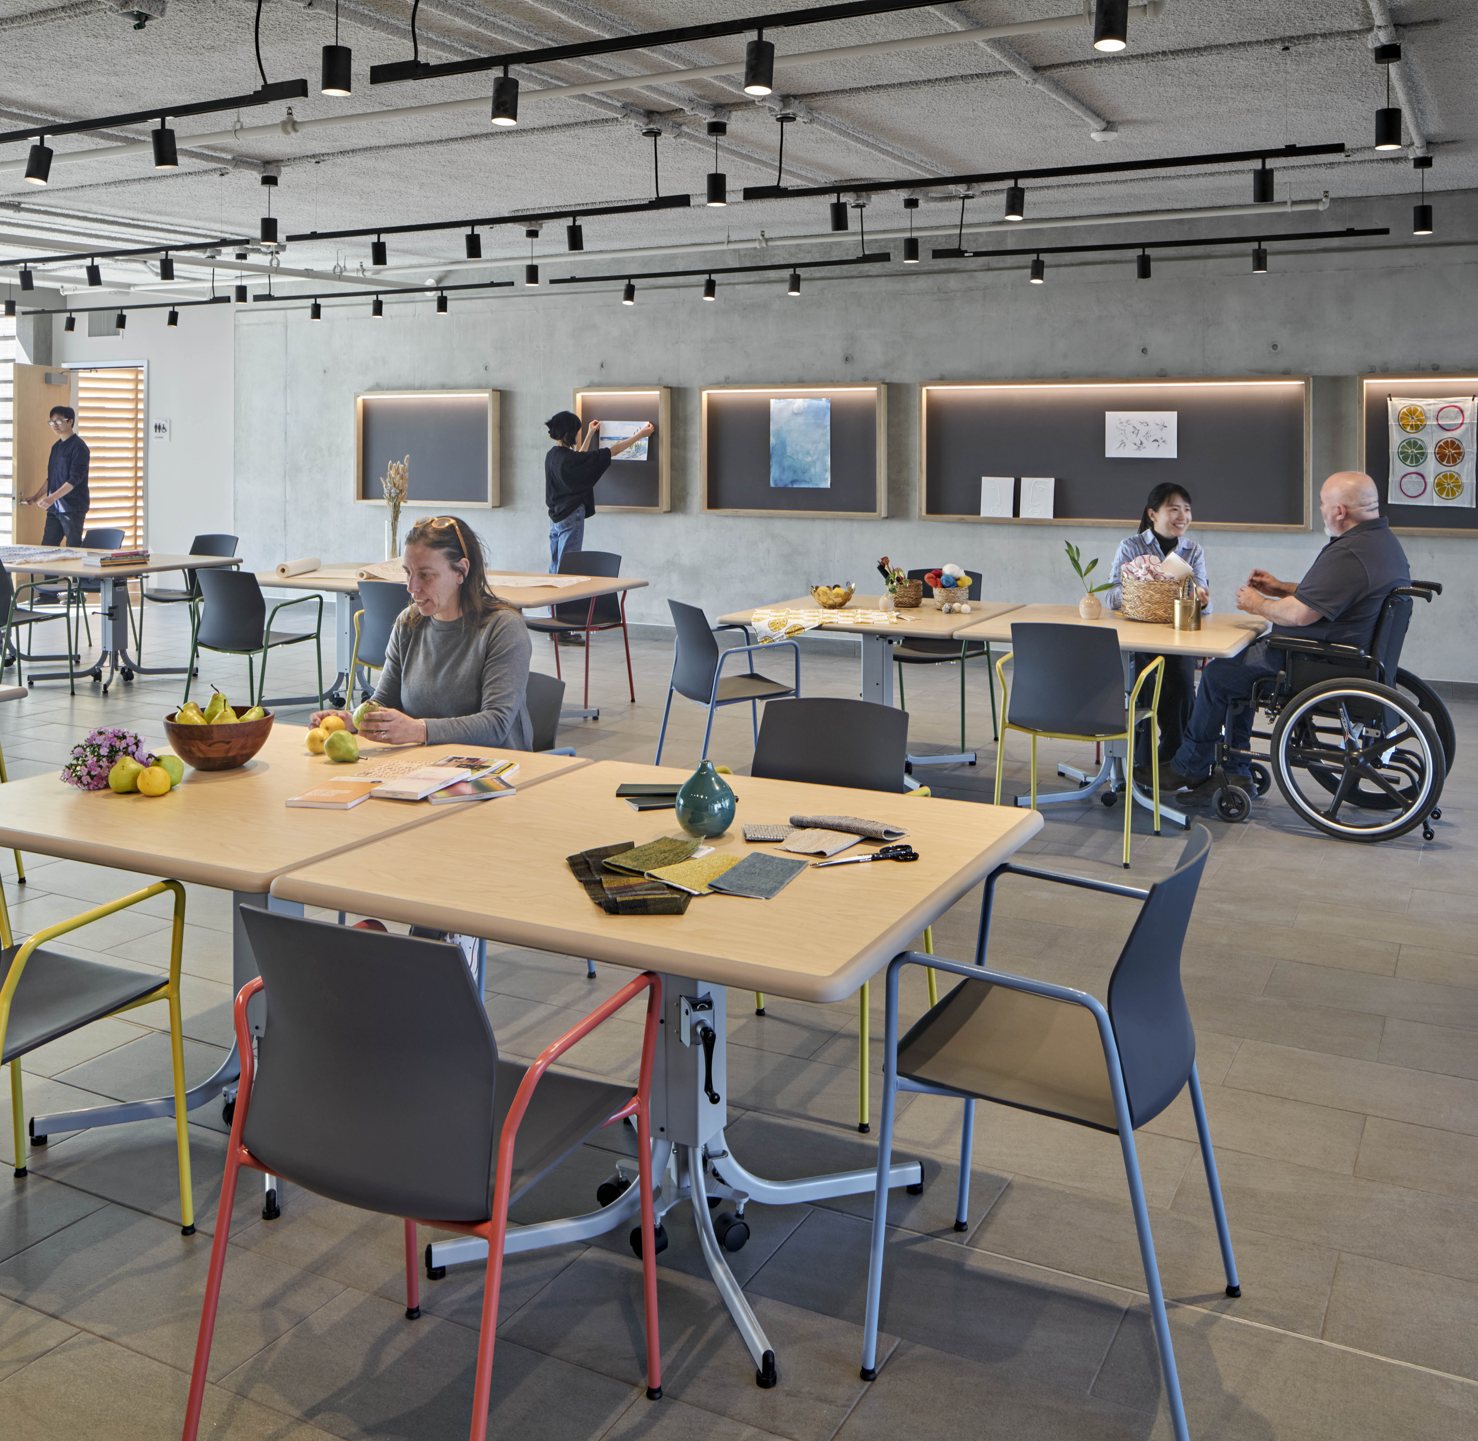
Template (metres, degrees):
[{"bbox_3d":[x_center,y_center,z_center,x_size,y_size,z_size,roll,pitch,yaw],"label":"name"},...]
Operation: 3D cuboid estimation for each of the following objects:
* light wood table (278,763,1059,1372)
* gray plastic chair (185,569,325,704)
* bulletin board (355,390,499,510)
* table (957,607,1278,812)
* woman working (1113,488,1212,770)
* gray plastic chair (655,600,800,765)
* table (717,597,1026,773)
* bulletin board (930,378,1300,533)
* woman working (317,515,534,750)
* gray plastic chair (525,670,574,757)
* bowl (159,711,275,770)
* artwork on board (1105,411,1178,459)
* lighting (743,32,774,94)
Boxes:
[{"bbox_3d":[-0.092,0.594,2.715,1.067,0.742,1.067,5,11,26],"label":"light wood table"},{"bbox_3d":[-2.468,-0.358,7.329,0.560,0.830,0.540,5,11,25],"label":"gray plastic chair"},{"bbox_3d":[-2.481,-2.158,11.446,1.371,0.915,0.100,5,11,27],"label":"bulletin board"},{"bbox_3d":[1.579,-0.028,5.974,1.056,0.733,1.056,5,10,26],"label":"table"},{"bbox_3d":[1.893,-0.431,6.569,0.488,1.306,0.644,2,9,12],"label":"woman working"},{"bbox_3d":[-0.045,-0.071,5.869,0.540,0.830,0.560,-4,11,-23],"label":"gray plastic chair"},{"bbox_3d":[0.610,-0.118,6.333,1.067,0.742,1.067,5,11,27],"label":"table"},{"bbox_3d":[2.325,-1.699,9.164,2.438,0.912,0.107,5,10,26],"label":"bulletin board"},{"bbox_3d":[-0.791,0.101,3.859,0.566,1.306,0.663,6,11,32],"label":"woman working"},{"bbox_3d":[-0.708,0.324,3.936,0.536,0.829,0.536,5,10,26],"label":"gray plastic chair"},{"bbox_3d":[-1.206,0.046,3.325,0.256,0.115,0.256,0,10,0],"label":"bowl"},{"bbox_3d":[2.488,-1.766,8.893,0.435,0.284,0.010,5,11,27],"label":"artwork on board"},{"bbox_3d":[0.050,-1.682,3.680,0.072,0.158,0.072,0,9,0],"label":"lighting"}]

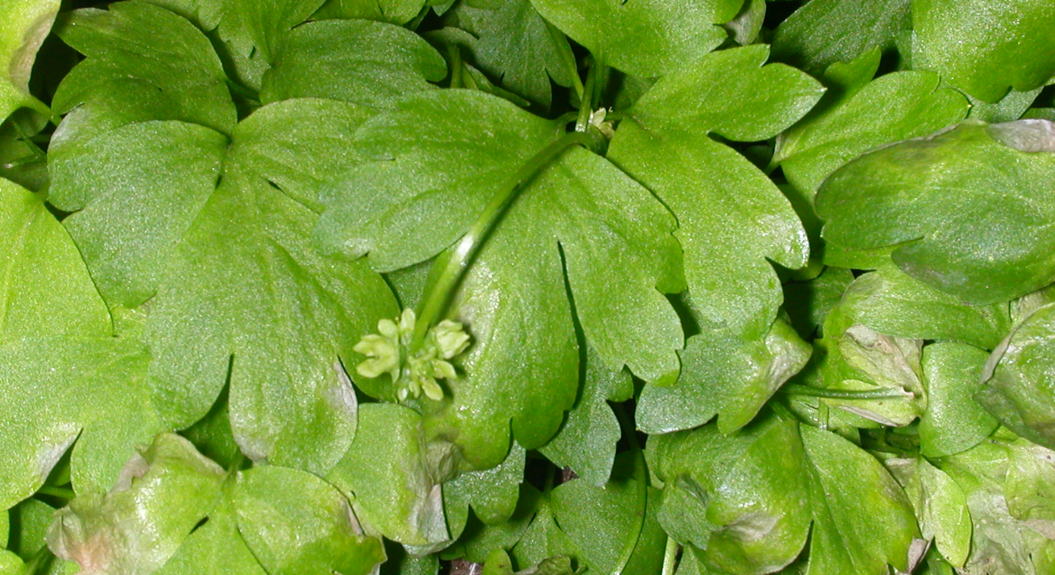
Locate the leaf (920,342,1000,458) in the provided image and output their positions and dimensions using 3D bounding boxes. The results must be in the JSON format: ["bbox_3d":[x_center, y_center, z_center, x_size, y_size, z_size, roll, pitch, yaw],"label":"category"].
[{"bbox_3d":[0.042,0.011,0.187,0.010,0.004,0.011,0,78,-6],"label":"leaf"}]

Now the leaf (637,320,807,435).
[{"bbox_3d":[0.019,0.009,0.192,0.015,0.009,0.004,-28,18,-10],"label":"leaf"}]

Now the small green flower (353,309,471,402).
[{"bbox_3d":[-0.011,0.006,0.180,0.011,0.007,0.007,16,32,4],"label":"small green flower"}]

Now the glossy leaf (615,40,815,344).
[{"bbox_3d":[0.018,-0.009,0.178,0.022,0.006,0.024,-42,85,-12],"label":"glossy leaf"}]

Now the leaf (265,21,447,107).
[{"bbox_3d":[-0.017,-0.021,0.187,0.018,0.006,0.011,3,63,1],"label":"leaf"}]

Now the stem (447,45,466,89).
[{"bbox_3d":[-0.007,-0.022,0.192,0.001,0.006,0.001,-2,37,2],"label":"stem"}]

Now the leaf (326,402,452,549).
[{"bbox_3d":[-0.013,0.018,0.190,0.012,0.014,0.004,0,22,0],"label":"leaf"}]

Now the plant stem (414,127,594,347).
[{"bbox_3d":[-0.002,-0.005,0.187,0.004,0.004,0.024,36,74,11],"label":"plant stem"}]

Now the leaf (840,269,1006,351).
[{"bbox_3d":[0.040,0.002,0.198,0.017,0.009,0.004,4,26,2],"label":"leaf"}]

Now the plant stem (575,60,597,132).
[{"bbox_3d":[0.006,-0.020,0.199,0.002,0.007,0.002,10,24,5],"label":"plant stem"}]

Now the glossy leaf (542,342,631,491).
[{"bbox_3d":[0.005,0.012,0.190,0.010,0.004,0.016,-8,81,-1],"label":"glossy leaf"}]

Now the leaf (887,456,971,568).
[{"bbox_3d":[0.039,0.022,0.189,0.008,0.005,0.011,-27,93,-5],"label":"leaf"}]

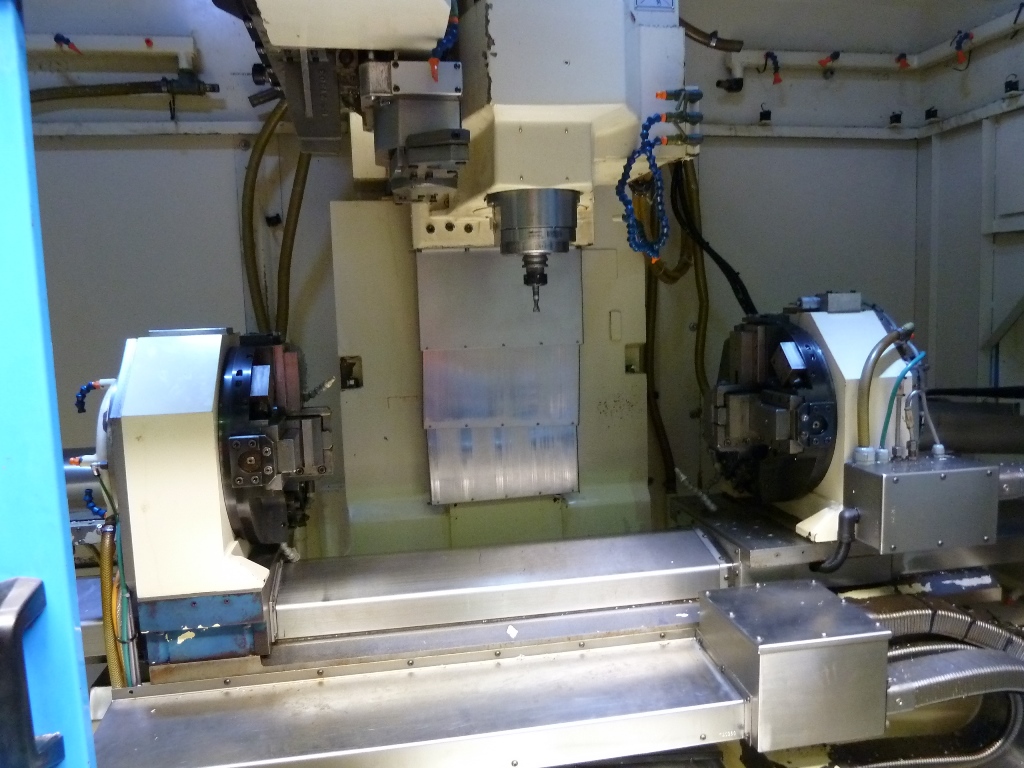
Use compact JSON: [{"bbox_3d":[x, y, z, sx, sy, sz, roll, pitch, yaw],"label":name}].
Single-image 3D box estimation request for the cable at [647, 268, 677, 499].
[{"bbox_3d":[0.534,-0.009,2.644,0.108,0.835,0.074,-3,6,-9],"label":"cable"}]

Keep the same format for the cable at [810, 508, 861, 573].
[{"bbox_3d":[0.713,0.342,1.627,0.173,0.116,0.106,-3,6,-9],"label":"cable"}]

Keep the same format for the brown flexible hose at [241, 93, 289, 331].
[{"bbox_3d":[-0.729,-0.499,2.224,0.170,0.674,0.132,-3,6,-9],"label":"brown flexible hose"}]

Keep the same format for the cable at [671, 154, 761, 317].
[{"bbox_3d":[0.581,-0.436,2.143,0.230,0.478,0.144,-3,6,-9],"label":"cable"}]

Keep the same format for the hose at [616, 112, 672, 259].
[{"bbox_3d":[0.330,-0.500,1.872,0.132,0.370,0.120,-3,6,-9],"label":"hose"}]

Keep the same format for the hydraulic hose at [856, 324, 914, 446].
[{"bbox_3d":[0.888,-0.002,1.747,0.221,0.279,0.126,-3,6,-9],"label":"hydraulic hose"}]

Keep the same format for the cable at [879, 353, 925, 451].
[{"bbox_3d":[0.929,0.039,1.752,0.169,0.218,0.080,-3,6,-9],"label":"cable"}]

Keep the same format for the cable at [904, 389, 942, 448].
[{"bbox_3d":[0.967,0.087,1.735,0.095,0.151,0.035,-3,6,-9],"label":"cable"}]

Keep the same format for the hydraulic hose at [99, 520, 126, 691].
[{"bbox_3d":[-0.834,0.460,1.538,0.036,0.351,0.050,-3,6,-9],"label":"hydraulic hose"}]

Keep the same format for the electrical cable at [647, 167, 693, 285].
[{"bbox_3d":[0.477,-0.491,2.213,0.178,0.349,0.114,-3,6,-9],"label":"electrical cable"}]

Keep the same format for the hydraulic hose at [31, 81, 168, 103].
[{"bbox_3d":[-1.280,-0.910,2.297,0.387,0.069,0.036,-3,6,-9],"label":"hydraulic hose"}]

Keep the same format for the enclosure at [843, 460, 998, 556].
[{"bbox_3d":[0.927,0.267,1.687,0.283,0.177,0.139,-3,6,-9],"label":"enclosure"}]

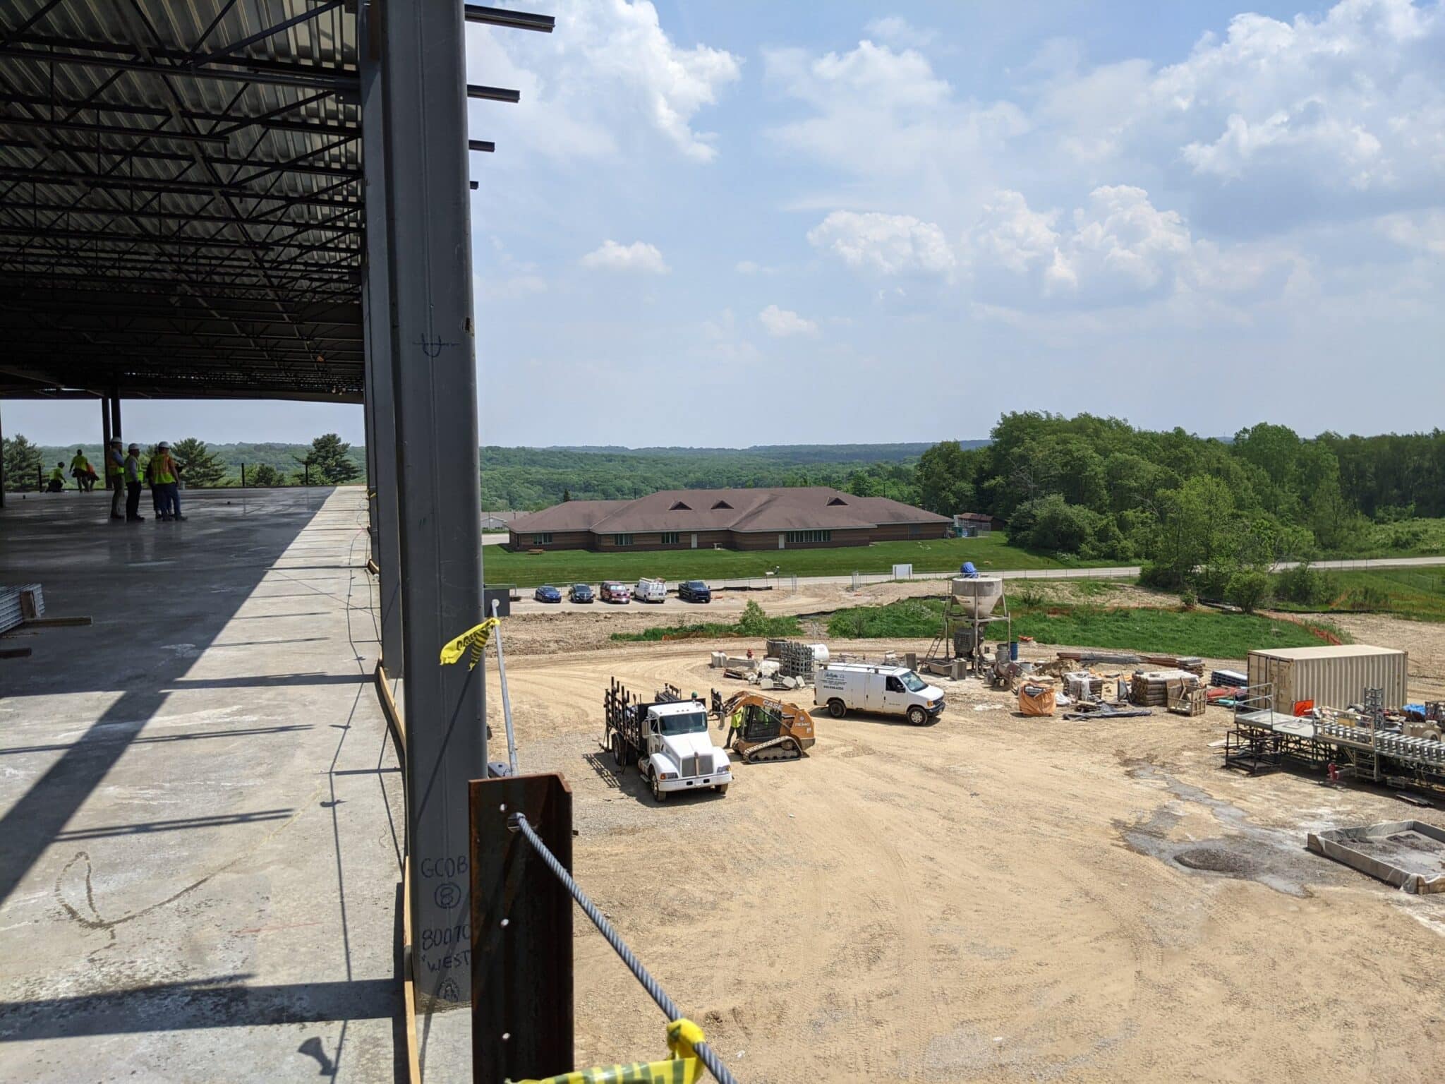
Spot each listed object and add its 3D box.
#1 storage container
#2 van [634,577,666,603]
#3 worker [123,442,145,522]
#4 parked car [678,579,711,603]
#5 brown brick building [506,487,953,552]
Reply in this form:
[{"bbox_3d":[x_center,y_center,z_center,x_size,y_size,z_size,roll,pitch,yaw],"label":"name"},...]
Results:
[{"bbox_3d":[25.848,5.965,48.171,6.058,2.590,2.438,-2,5,-17],"label":"storage container"},{"bbox_3d":[-7.370,4.767,114.909,2.000,2.200,5.600,-2,5,-18],"label":"van"},{"bbox_3d":[-13.818,-1.409,26.426,0.420,1.790,0.500,-3,5,-25],"label":"worker"},{"bbox_3d":[-2.771,4.852,113.421,2.030,1.920,5.800,-2,5,-13],"label":"parked car"},{"bbox_3d":[1.540,-4.518,195.375,75.500,8.800,38.000,-2,5,-18],"label":"brown brick building"}]

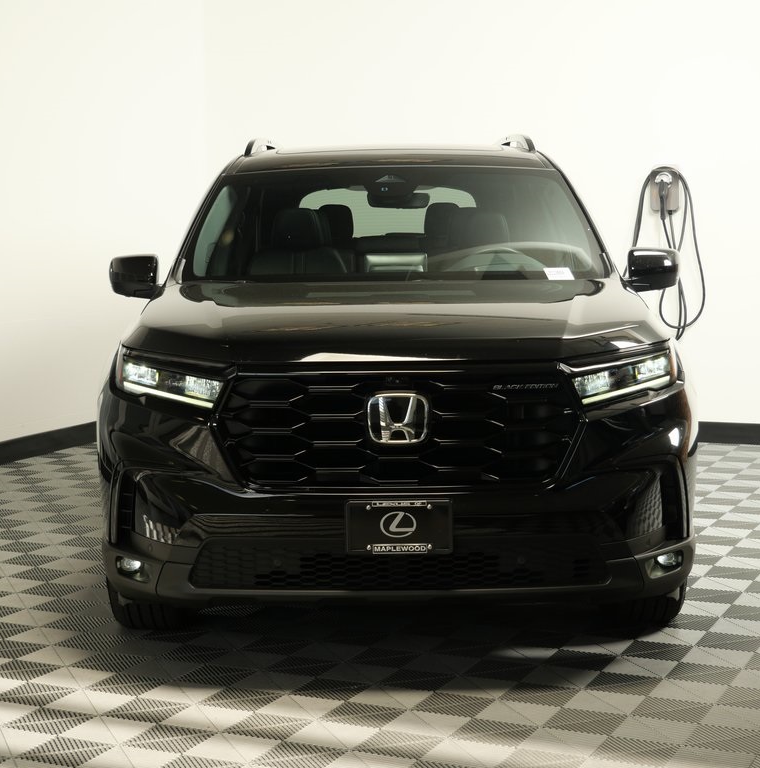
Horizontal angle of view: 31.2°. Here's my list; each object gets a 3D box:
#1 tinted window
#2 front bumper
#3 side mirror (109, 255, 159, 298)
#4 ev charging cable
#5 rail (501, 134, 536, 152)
[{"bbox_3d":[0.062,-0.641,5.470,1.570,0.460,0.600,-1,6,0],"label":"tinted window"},{"bbox_3d":[0.056,0.303,4.320,1.970,0.690,0.580,-1,6,0],"label":"front bumper"},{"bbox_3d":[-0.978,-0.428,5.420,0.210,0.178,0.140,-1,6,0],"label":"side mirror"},{"bbox_3d":[1.823,-0.825,8.600,0.450,1.100,0.190,2,7,23],"label":"ev charging cable"},{"bbox_3d":[0.628,-1.136,6.650,0.085,0.100,1.750,-1,6,0],"label":"rail"}]

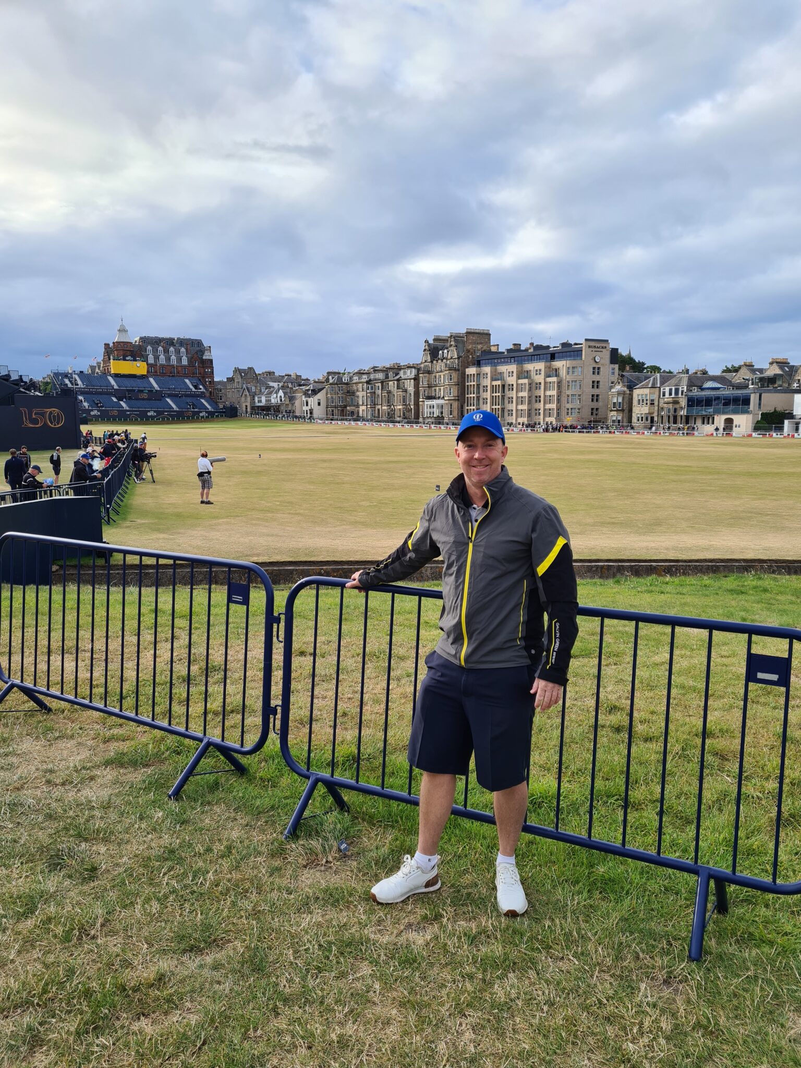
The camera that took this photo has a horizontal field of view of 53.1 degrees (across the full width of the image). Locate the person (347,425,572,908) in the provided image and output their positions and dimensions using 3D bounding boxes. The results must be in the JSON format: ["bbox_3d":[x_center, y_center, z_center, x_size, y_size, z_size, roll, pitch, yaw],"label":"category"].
[{"bbox_3d":[0.195,0.467,3.012,0.860,1.830,0.460,3,9,23],"label":"person"}]

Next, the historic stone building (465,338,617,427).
[{"bbox_3d":[33.714,-35.852,195.398,12.500,19.300,41.500,-6,10,-34],"label":"historic stone building"}]

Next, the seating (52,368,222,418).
[{"bbox_3d":[-84.361,-44.825,260.144,49.000,15.600,16.000,-7,11,-39],"label":"seating"}]

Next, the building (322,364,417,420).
[{"bbox_3d":[-5.550,-43.742,252.310,12.500,16.100,52.000,-6,10,-34],"label":"building"}]

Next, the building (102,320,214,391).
[{"bbox_3d":[-92.002,-62.322,302.028,38.000,33.500,19.000,-7,11,-39],"label":"building"}]

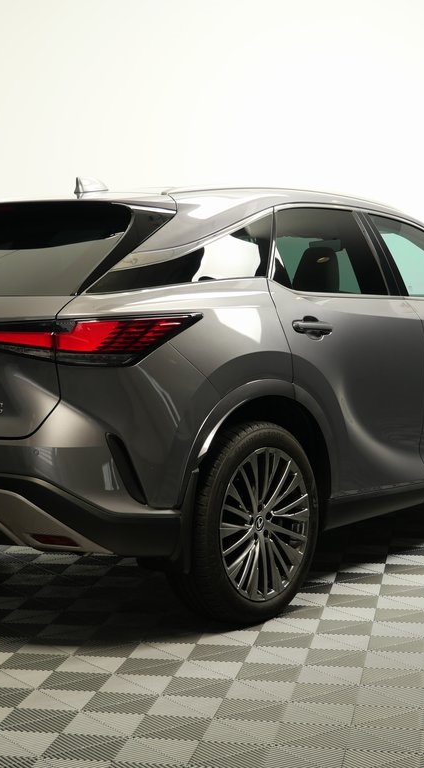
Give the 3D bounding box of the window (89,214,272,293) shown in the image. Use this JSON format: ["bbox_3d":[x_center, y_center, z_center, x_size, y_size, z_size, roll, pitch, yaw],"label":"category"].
[{"bbox_3d":[-0.034,-0.494,4.305,1.120,0.380,0.080,-4,-18,-44],"label":"window"}]

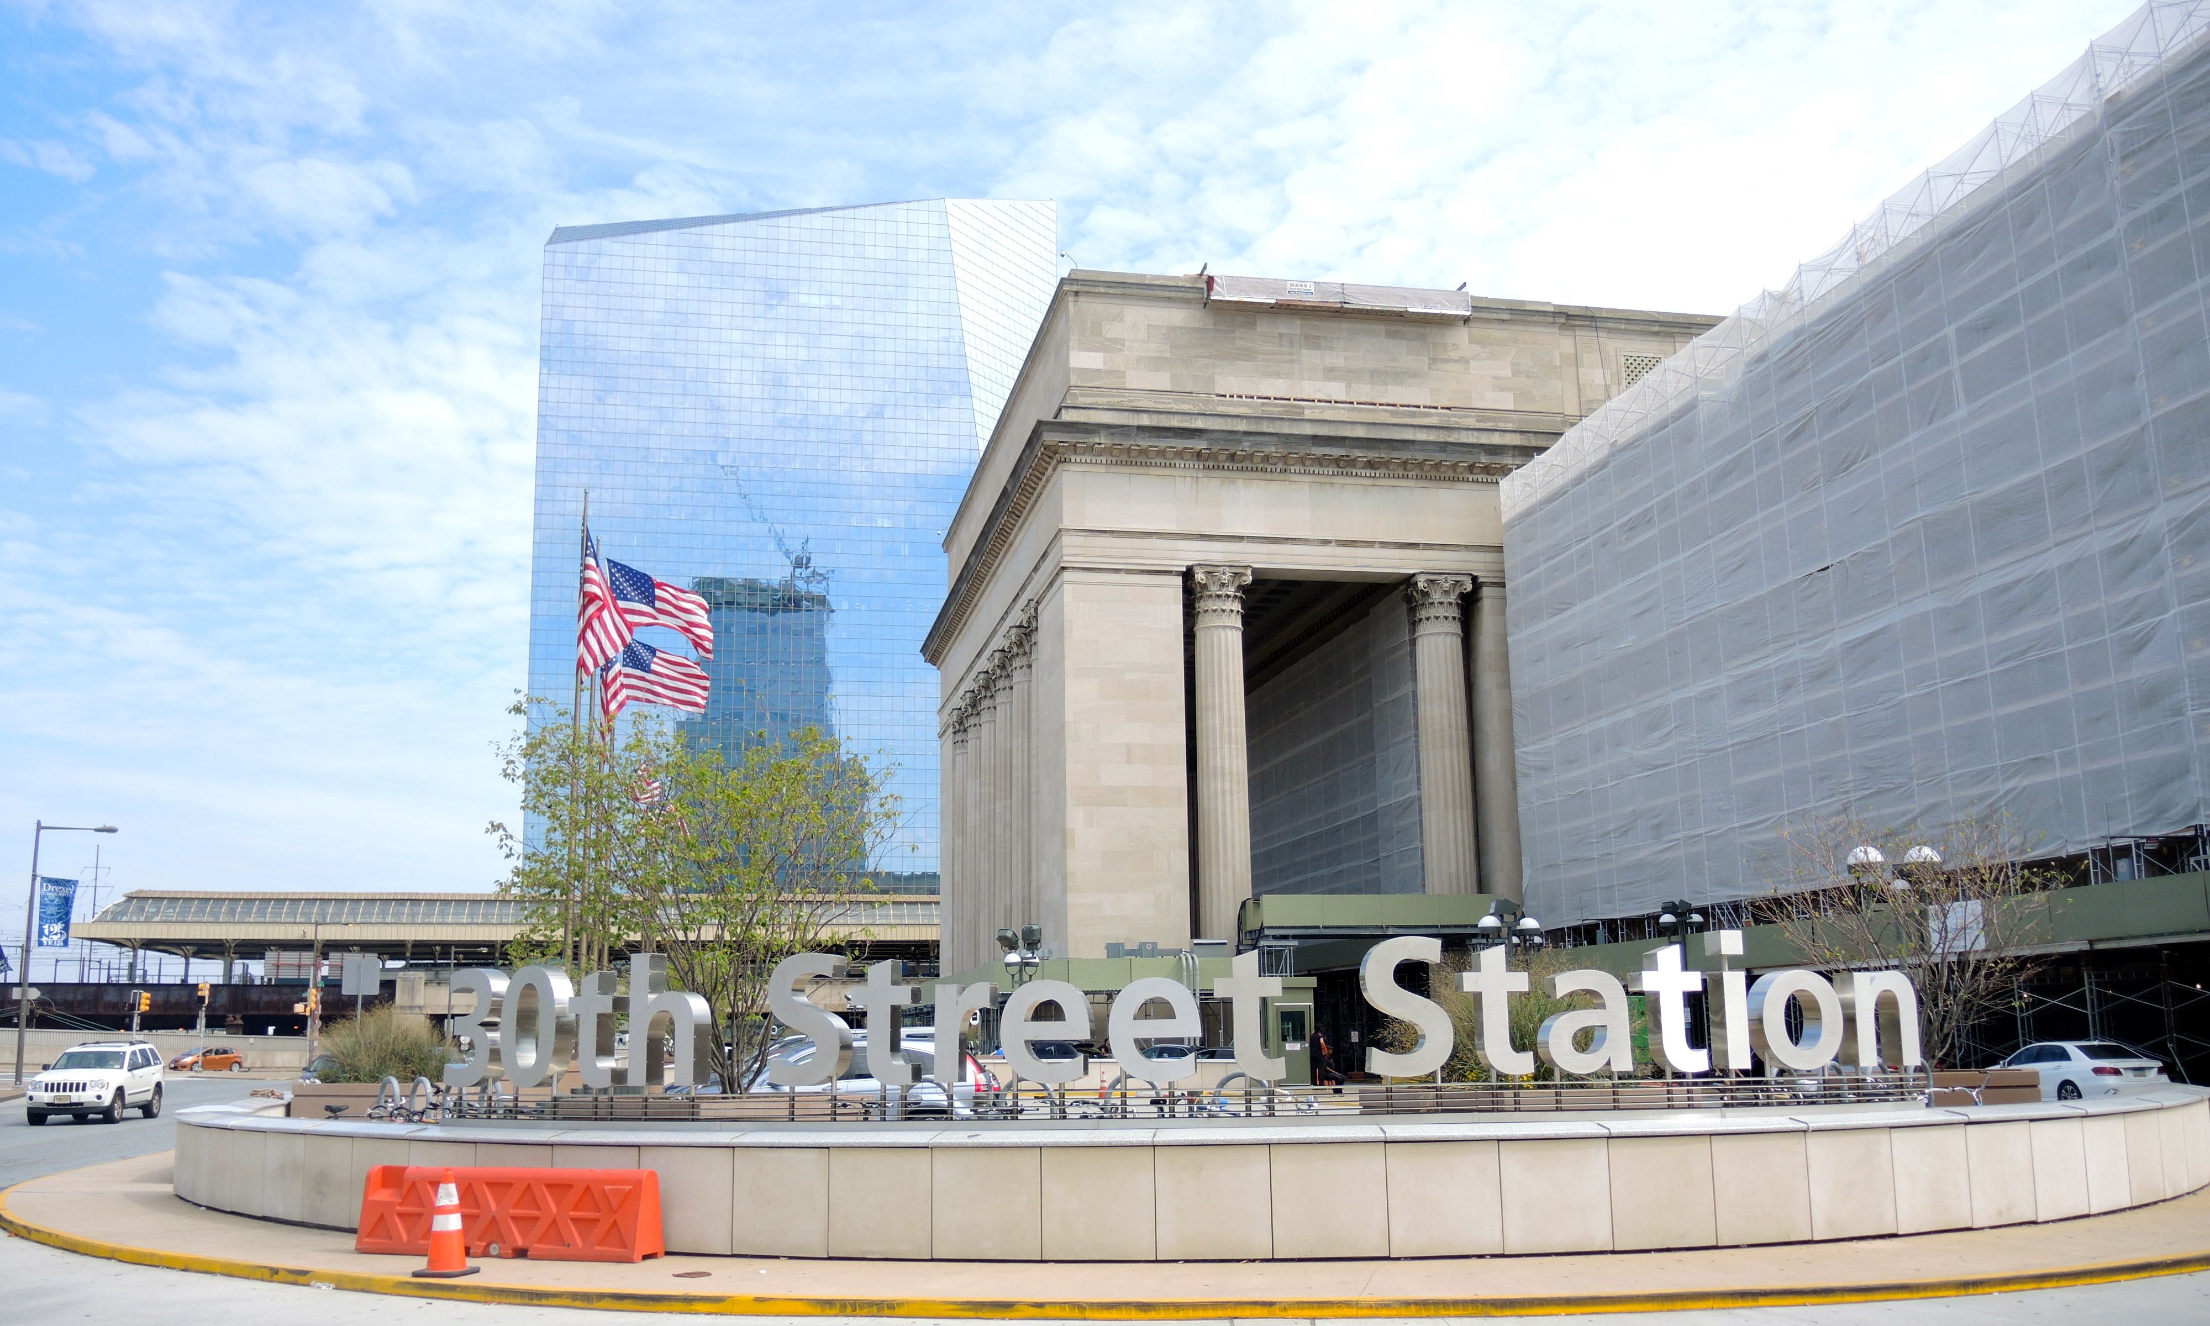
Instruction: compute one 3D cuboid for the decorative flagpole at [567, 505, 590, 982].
[{"bbox_3d":[-12.502,3.098,42.302,0.200,14.945,0.200,2,-12,-12],"label":"decorative flagpole"}]

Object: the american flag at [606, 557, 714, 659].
[{"bbox_3d":[-11.670,-1.436,46.832,2.737,2.770,0.800,-1,-12,0],"label":"american flag"}]

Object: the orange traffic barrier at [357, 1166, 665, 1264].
[{"bbox_3d":[-4.485,4.155,13.541,2.548,0.620,0.380,-5,-13,21],"label":"orange traffic barrier"}]

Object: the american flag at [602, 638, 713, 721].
[{"bbox_3d":[-13.712,0.501,54.605,3.258,2.476,0.800,-1,-12,0],"label":"american flag"}]

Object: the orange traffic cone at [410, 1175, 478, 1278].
[{"bbox_3d":[-4.561,3.889,12.466,0.360,0.700,0.360,4,-13,-20],"label":"orange traffic cone"}]

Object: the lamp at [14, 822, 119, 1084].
[{"bbox_3d":[-38.219,10.689,65.814,2.850,9.512,0.400,5,-13,-24],"label":"lamp"}]

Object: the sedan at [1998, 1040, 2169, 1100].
[{"bbox_3d":[22.392,9.660,41.823,1.870,1.470,4.870,1,-12,-10],"label":"sedan"}]

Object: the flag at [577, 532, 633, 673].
[{"bbox_3d":[-12.097,-1.483,43.266,1.338,3.702,0.800,-1,-12,0],"label":"flag"}]

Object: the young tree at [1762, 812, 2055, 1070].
[{"bbox_3d":[13.016,4.551,28.644,4.426,4.264,4.300,-6,-13,23],"label":"young tree"}]

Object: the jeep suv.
[{"bbox_3d":[-23.656,9.938,42.123,1.920,1.750,4.740,2,-12,-13],"label":"jeep suv"}]

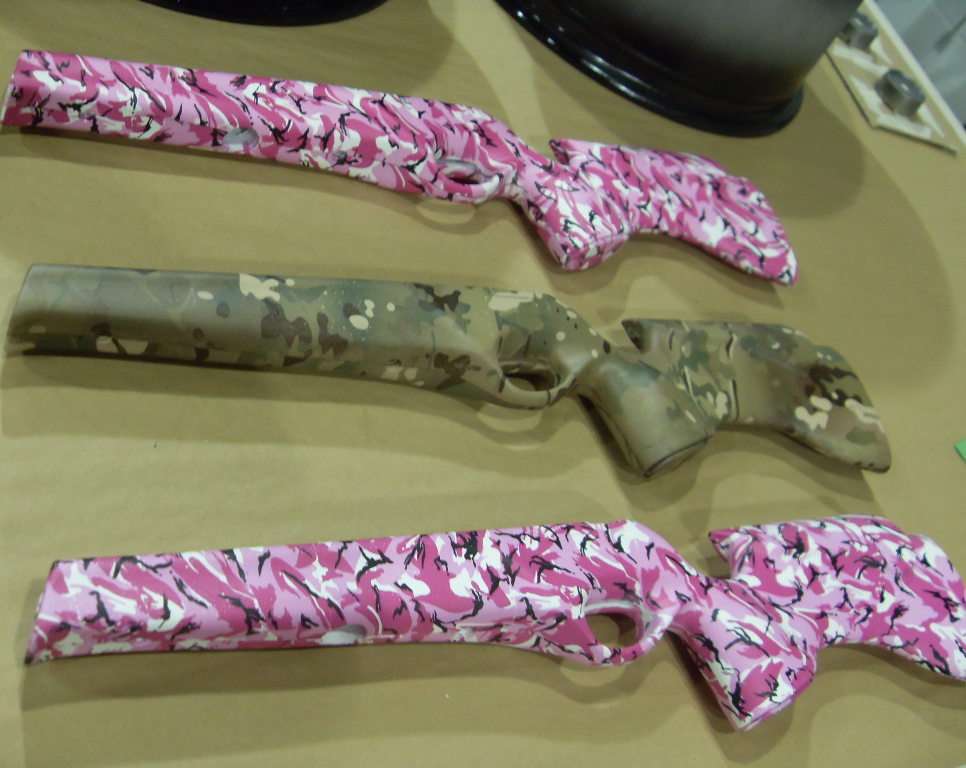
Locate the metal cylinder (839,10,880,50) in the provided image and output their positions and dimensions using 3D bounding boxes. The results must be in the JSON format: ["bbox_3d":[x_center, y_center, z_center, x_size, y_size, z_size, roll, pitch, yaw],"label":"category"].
[{"bbox_3d":[0.541,-0.519,1.508,0.069,0.024,0.069,17,49,-21],"label":"metal cylinder"}]

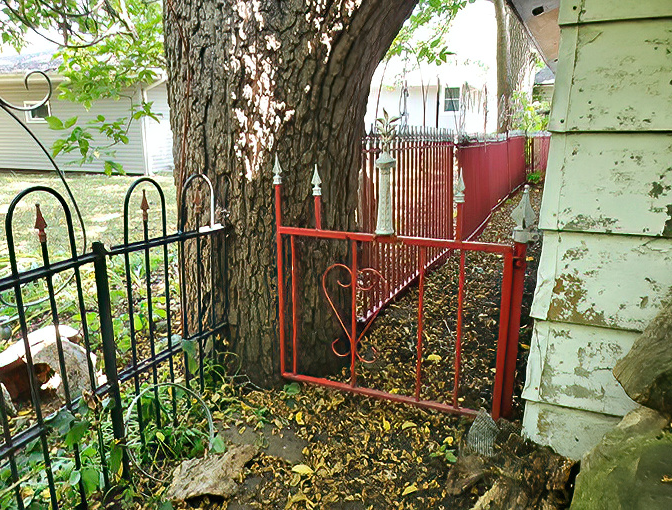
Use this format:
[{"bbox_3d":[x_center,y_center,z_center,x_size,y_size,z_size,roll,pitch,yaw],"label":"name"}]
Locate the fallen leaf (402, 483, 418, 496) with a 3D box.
[{"bbox_3d":[0.255,0.797,1.744,0.056,0.018,0.032,-12,18,-42],"label":"fallen leaf"}]

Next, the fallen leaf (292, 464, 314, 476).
[{"bbox_3d":[-0.117,0.773,1.841,0.074,0.020,0.045,-2,13,-8],"label":"fallen leaf"}]

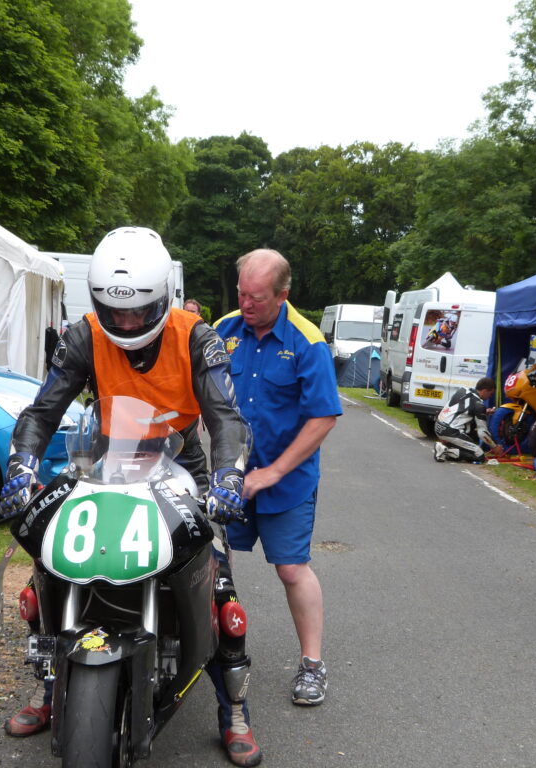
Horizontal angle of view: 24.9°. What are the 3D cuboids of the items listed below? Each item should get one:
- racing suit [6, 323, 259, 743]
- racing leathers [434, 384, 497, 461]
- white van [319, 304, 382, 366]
[{"bbox_3d":[-0.426,0.456,4.004,0.760,1.380,0.800,4,3,10],"label":"racing suit"},{"bbox_3d":[2.397,0.487,14.779,0.700,0.920,0.520,2,3,-18],"label":"racing leathers"},{"bbox_3d":[3.182,-1.399,41.170,2.000,2.500,5.400,3,2,-3],"label":"white van"}]

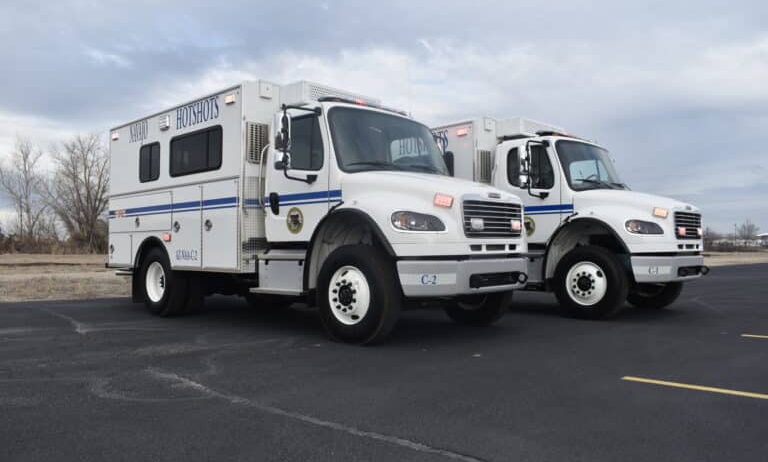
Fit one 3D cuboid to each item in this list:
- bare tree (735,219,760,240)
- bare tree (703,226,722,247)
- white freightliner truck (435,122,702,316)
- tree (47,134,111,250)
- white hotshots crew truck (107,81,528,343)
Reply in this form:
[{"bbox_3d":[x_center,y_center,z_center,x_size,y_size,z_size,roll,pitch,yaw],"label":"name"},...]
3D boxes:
[{"bbox_3d":[82.266,0.790,130.000,5.417,6.771,5.417,0,-2,0],"label":"bare tree"},{"bbox_3d":[71.072,1.411,125.000,4.340,5.425,4.340,0,-2,0],"label":"bare tree"},{"bbox_3d":[1.872,-0.230,10.734,2.576,3.131,7.141,2,-3,-45],"label":"white freightliner truck"},{"bbox_3d":[-27.128,-3.385,52.000,6.500,10.743,6.500,0,-2,0],"label":"tree"},{"bbox_3d":[-1.395,-0.291,8.507,7.100,3.080,2.600,-2,-2,43],"label":"white hotshots crew truck"}]

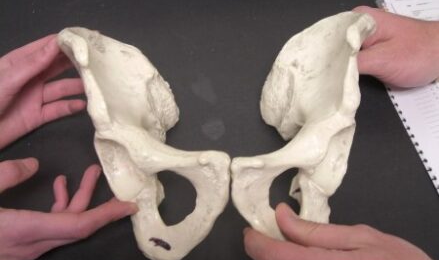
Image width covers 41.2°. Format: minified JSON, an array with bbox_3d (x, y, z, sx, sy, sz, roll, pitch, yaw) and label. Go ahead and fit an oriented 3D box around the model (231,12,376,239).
[{"bbox_3d":[0.079,0.003,0.525,0.131,0.147,0.205,-6,82,7],"label":"model"}]

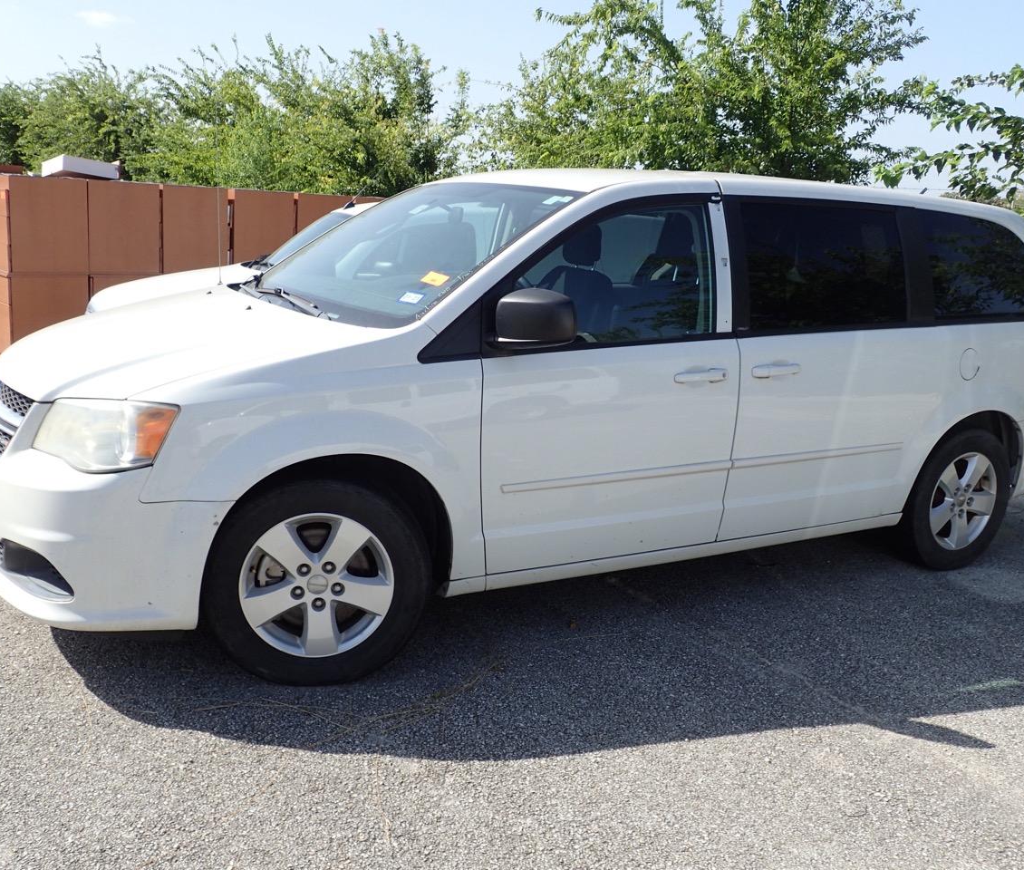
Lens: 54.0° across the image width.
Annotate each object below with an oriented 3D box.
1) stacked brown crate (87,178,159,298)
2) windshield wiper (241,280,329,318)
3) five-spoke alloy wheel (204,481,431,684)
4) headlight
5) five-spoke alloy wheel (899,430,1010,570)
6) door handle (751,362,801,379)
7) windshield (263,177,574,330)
[{"bbox_3d":[-3.397,-1.386,8.529,0.594,1.493,0.583,-8,18,-42],"label":"stacked brown crate"},{"bbox_3d":[-0.847,-0.506,3.753,0.120,0.085,0.800,-3,15,-30],"label":"windshield wiper"},{"bbox_3d":[-0.617,0.440,3.214,0.710,0.700,0.220,2,13,-10],"label":"five-spoke alloy wheel"},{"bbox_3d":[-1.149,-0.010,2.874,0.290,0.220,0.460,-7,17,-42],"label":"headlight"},{"bbox_3d":[2.059,0.282,4.767,0.710,0.700,0.220,-3,15,-30],"label":"five-spoke alloy wheel"},{"bbox_3d":[0.999,-0.239,3.793,0.248,0.050,0.055,-3,15,-30],"label":"door handle"},{"bbox_3d":[-0.459,-0.733,3.920,0.970,0.140,1.660,-39,29,-17],"label":"windshield"}]

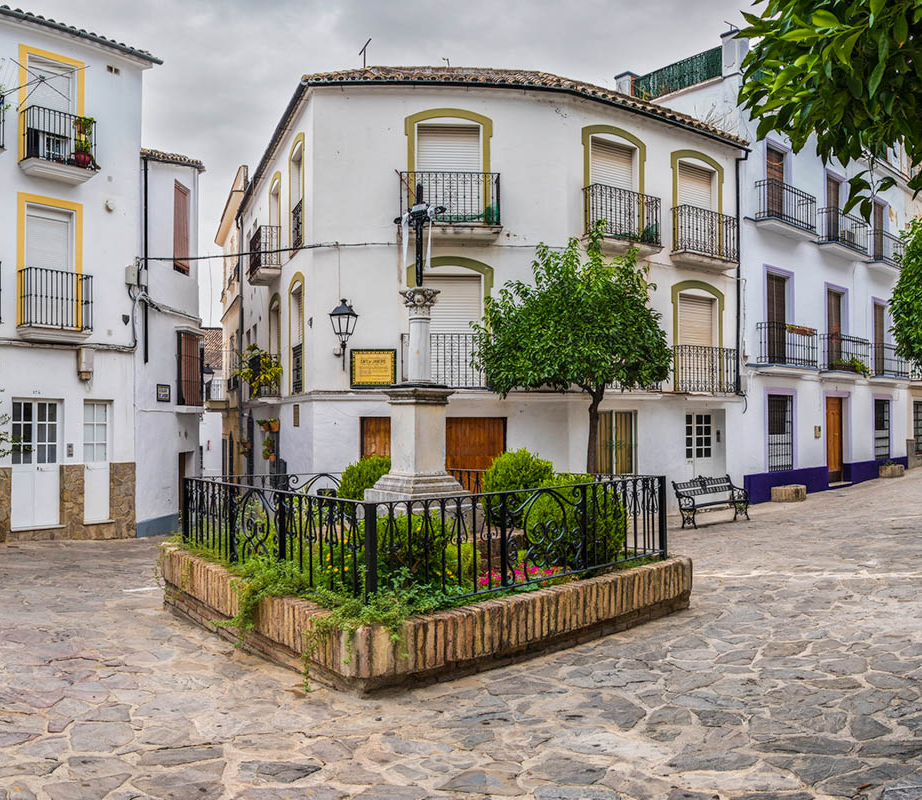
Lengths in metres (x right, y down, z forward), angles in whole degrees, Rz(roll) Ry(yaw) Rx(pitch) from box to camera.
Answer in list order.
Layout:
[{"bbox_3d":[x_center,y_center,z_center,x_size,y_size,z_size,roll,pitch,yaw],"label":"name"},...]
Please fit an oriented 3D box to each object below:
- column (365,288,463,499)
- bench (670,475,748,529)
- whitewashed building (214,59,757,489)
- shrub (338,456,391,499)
[{"bbox_3d":[-0.450,-0.020,9.300,0.780,2.300,0.780,0,0,-41],"label":"column"},{"bbox_3d":[4.500,1.760,16.000,1.600,0.800,0.550,0,0,-40],"label":"bench"},{"bbox_3d":[0.200,-2.150,22.000,10.600,9.000,10.800,0,0,-16],"label":"whitewashed building"},{"bbox_3d":[-1.000,0.950,10.050,0.670,0.670,0.670,0,0,0],"label":"shrub"}]

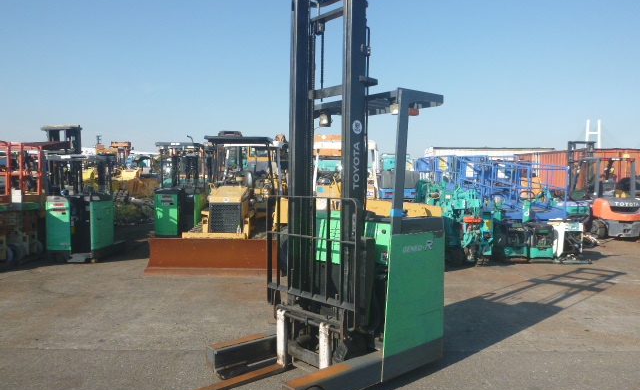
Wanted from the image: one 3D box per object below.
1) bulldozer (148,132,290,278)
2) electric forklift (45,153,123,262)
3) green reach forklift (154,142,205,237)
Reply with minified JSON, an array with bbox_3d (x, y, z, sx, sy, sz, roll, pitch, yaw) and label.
[{"bbox_3d":[-1.810,0.065,9.551,2.380,2.600,3.400,0,1,2],"label":"bulldozer"},{"bbox_3d":[-5.031,0.261,10.153,1.000,2.180,1.950,0,1,-2],"label":"electric forklift"},{"bbox_3d":[-3.380,0.049,11.651,1.000,2.520,1.900,0,1,-1],"label":"green reach forklift"}]

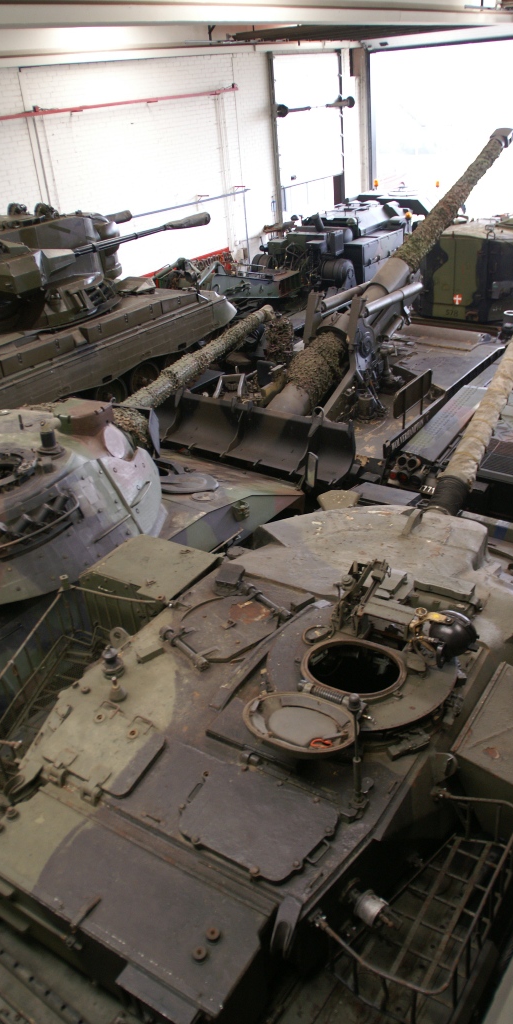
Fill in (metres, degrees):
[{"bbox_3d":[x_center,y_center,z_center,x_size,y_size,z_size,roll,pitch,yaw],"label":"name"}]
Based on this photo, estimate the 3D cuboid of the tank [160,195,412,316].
[{"bbox_3d":[1.232,-5.196,15.717,3.200,2.800,6.300,20,40,36],"label":"tank"}]

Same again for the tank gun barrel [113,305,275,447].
[{"bbox_3d":[-0.710,-2.225,10.170,0.360,0.360,4.050,10,35,25],"label":"tank gun barrel"}]

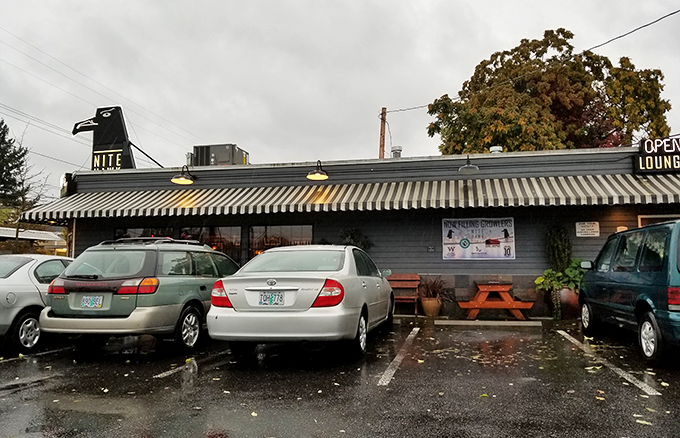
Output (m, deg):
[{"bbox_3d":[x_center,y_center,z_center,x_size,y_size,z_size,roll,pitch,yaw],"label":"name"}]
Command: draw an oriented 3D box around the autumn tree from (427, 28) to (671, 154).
[{"bbox_3d":[9.916,-2.829,23.890,11.463,12.587,10.890,0,-6,0],"label":"autumn tree"}]

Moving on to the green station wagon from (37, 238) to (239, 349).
[{"bbox_3d":[-2.452,1.167,8.422,1.770,1.570,4.720,-1,-6,14],"label":"green station wagon"}]

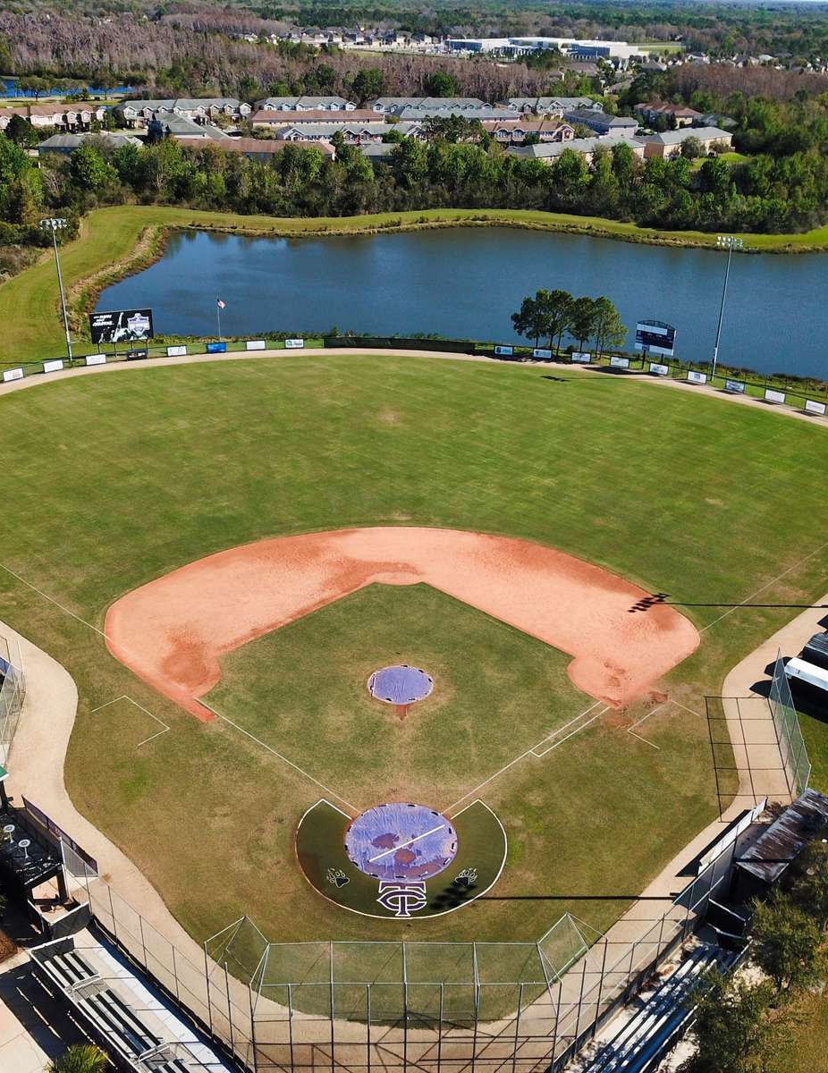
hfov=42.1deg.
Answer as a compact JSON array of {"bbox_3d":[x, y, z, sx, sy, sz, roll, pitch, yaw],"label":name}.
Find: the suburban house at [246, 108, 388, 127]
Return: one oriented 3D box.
[{"bbox_3d":[-39.232,-168.723,436.906,54.000,8.000,13.300,-7,28,-16],"label":"suburban house"}]

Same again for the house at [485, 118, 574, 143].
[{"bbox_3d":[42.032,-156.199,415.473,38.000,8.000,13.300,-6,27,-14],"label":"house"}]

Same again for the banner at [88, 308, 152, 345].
[{"bbox_3d":[-44.242,-31.829,163.055,9.100,4.750,0.350,-10,29,-21],"label":"banner"}]

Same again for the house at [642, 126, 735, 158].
[{"bbox_3d":[98.852,-144.167,393.379,44.000,8.000,13.500,-23,35,-39],"label":"house"}]

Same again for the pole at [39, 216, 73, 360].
[{"bbox_3d":[-50.303,-34.652,154.163,3.700,21.000,1.200,-13,30,-25],"label":"pole"}]

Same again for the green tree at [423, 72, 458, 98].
[{"bbox_3d":[13.771,-215.928,522.492,16.000,18.000,15.000,1,27,0],"label":"green tree"}]

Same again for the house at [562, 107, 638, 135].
[{"bbox_3d":[77.988,-174.951,454.001,12.500,8.000,50.000,-6,27,-14],"label":"house"}]

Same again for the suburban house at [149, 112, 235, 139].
[{"bbox_3d":[-83.899,-149.768,397.657,20.000,8.300,42.000,-9,28,-19],"label":"suburban house"}]

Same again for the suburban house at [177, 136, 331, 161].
[{"bbox_3d":[-49.892,-121.234,341.748,50.000,8.300,13.500,3,27,3],"label":"suburban house"}]

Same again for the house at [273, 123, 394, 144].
[{"bbox_3d":[-26.060,-138.090,372.160,45.000,9.000,15.000,-6,28,-16],"label":"house"}]

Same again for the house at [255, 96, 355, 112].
[{"bbox_3d":[-47.600,-183.530,460.490,43.000,9.000,15.000,-6,28,-16],"label":"house"}]

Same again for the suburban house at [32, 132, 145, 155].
[{"bbox_3d":[-98.720,-118.750,329.340,31.000,9.000,14.500,-5,27,-13],"label":"suburban house"}]

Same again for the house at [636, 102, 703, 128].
[{"bbox_3d":[111.020,-184.730,472.980,14.500,9.000,28.000,-13,30,-27],"label":"house"}]

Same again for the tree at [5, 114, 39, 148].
[{"bbox_3d":[-139.015,-143.578,379.990,11.000,10.800,10.500,1,27,0],"label":"tree"}]

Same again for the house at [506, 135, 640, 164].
[{"bbox_3d":[54.715,-126.427,355.792,51.000,8.300,12.500,-18,32,-32],"label":"house"}]

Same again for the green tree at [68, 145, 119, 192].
[{"bbox_3d":[-84.850,-98.990,287.550,12.500,12.300,12.500,-6,28,-16],"label":"green tree"}]

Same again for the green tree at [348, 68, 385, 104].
[{"bbox_3d":[-23.875,-225.079,539.488,18.500,18.000,16.000,1,27,0],"label":"green tree"}]

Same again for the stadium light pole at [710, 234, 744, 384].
[{"bbox_3d":[45.030,-33.030,157.760,3.900,21.400,1.200,11,28,18],"label":"stadium light pole"}]

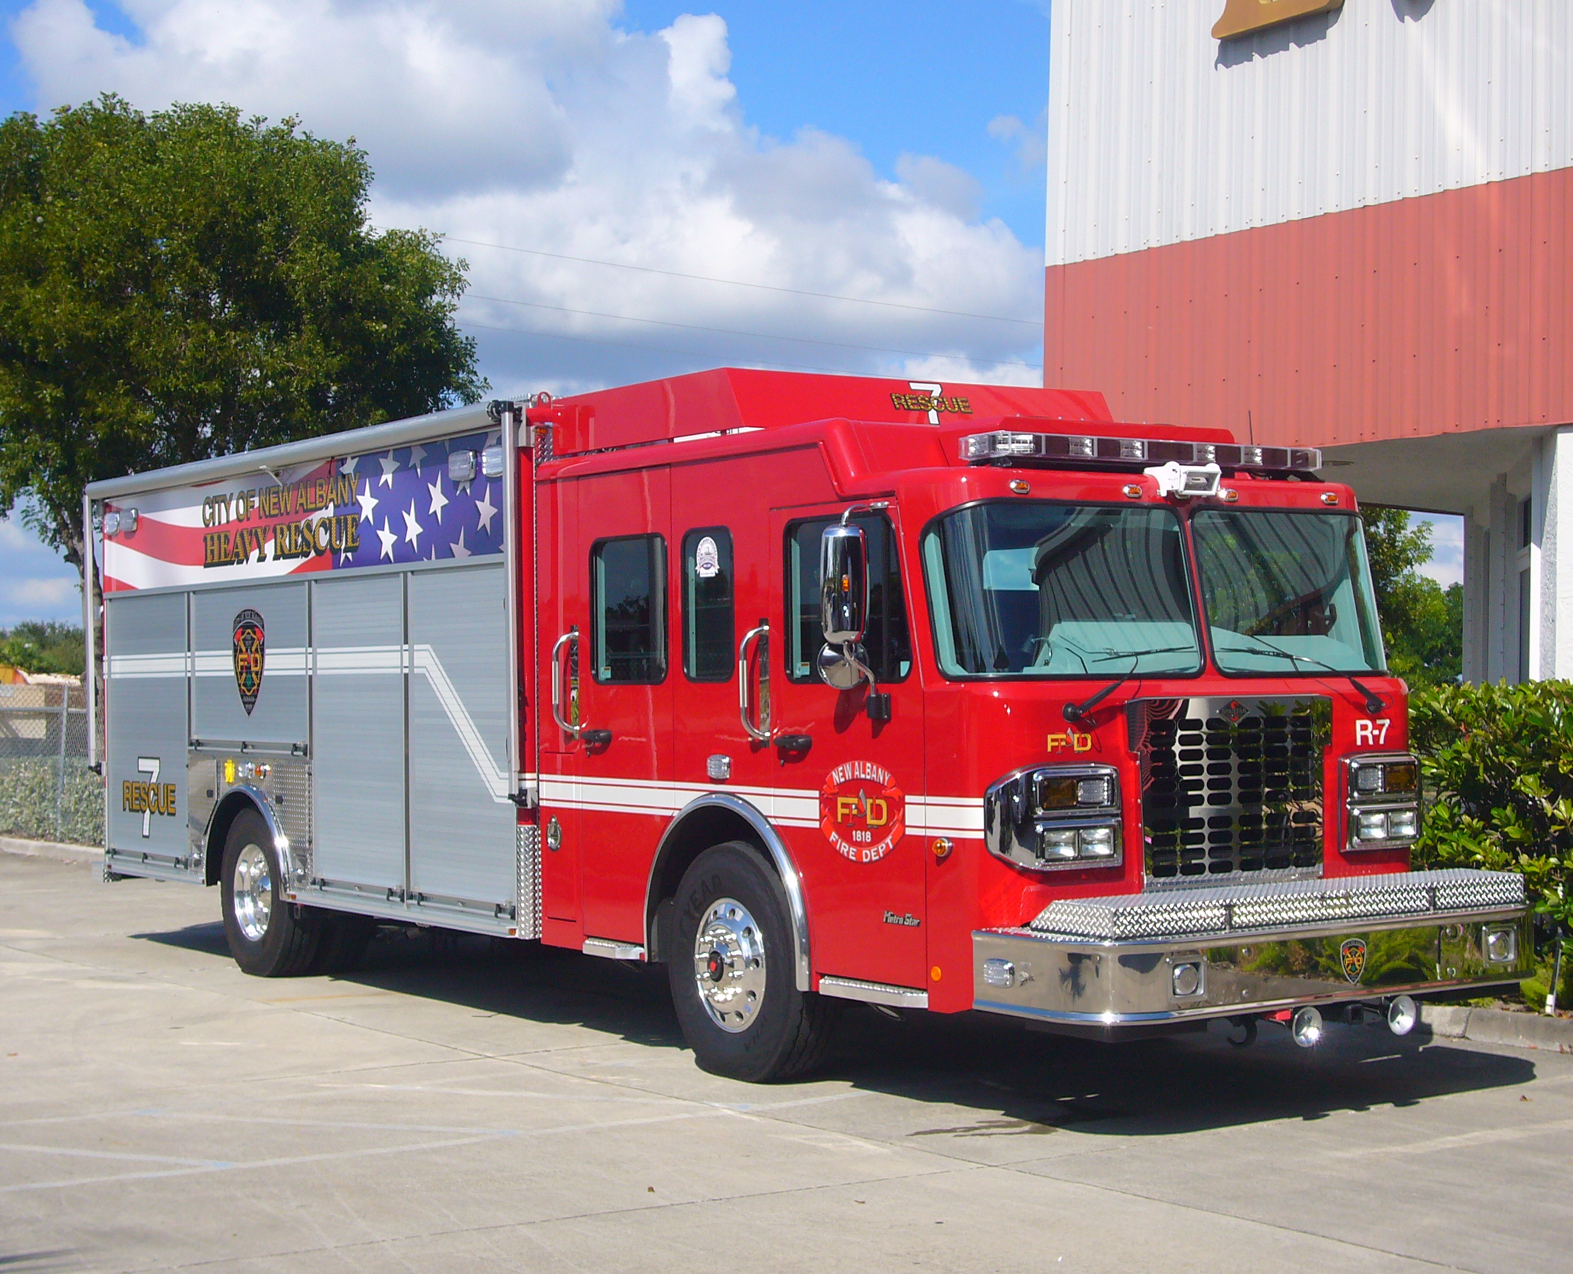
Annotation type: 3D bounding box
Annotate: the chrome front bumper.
[{"bbox_3d":[1.921,1.177,10.349,2.380,0.420,0.770,0,-1,-33],"label":"chrome front bumper"}]

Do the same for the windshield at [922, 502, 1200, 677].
[{"bbox_3d":[1.145,-0.178,10.482,1.150,0.700,0.200,0,-11,-21],"label":"windshield"}]

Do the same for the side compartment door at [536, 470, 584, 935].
[{"bbox_3d":[-1.082,0.361,12.847,0.060,2.260,0.430,0,-1,-33],"label":"side compartment door"}]

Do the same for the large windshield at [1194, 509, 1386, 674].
[{"bbox_3d":[2.135,-0.180,11.125,1.150,0.700,0.200,0,-11,-45],"label":"large windshield"}]

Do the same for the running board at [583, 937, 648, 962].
[{"bbox_3d":[-0.755,1.461,12.421,0.180,0.085,0.600,0,-1,-33],"label":"running board"}]

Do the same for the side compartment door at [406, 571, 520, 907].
[{"bbox_3d":[-1.656,0.529,13.585,0.060,1.794,1.261,0,-1,-33],"label":"side compartment door"}]

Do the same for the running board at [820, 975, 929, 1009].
[{"bbox_3d":[0.395,1.423,10.652,0.180,0.085,0.770,0,-1,-33],"label":"running board"}]

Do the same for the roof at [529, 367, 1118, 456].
[{"bbox_3d":[0.240,-1.038,12.954,2.170,0.310,1.850,0,-1,-33],"label":"roof"}]

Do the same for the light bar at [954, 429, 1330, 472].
[{"bbox_3d":[1.492,-0.759,11.030,1.830,0.120,0.300,0,-1,-33],"label":"light bar"}]

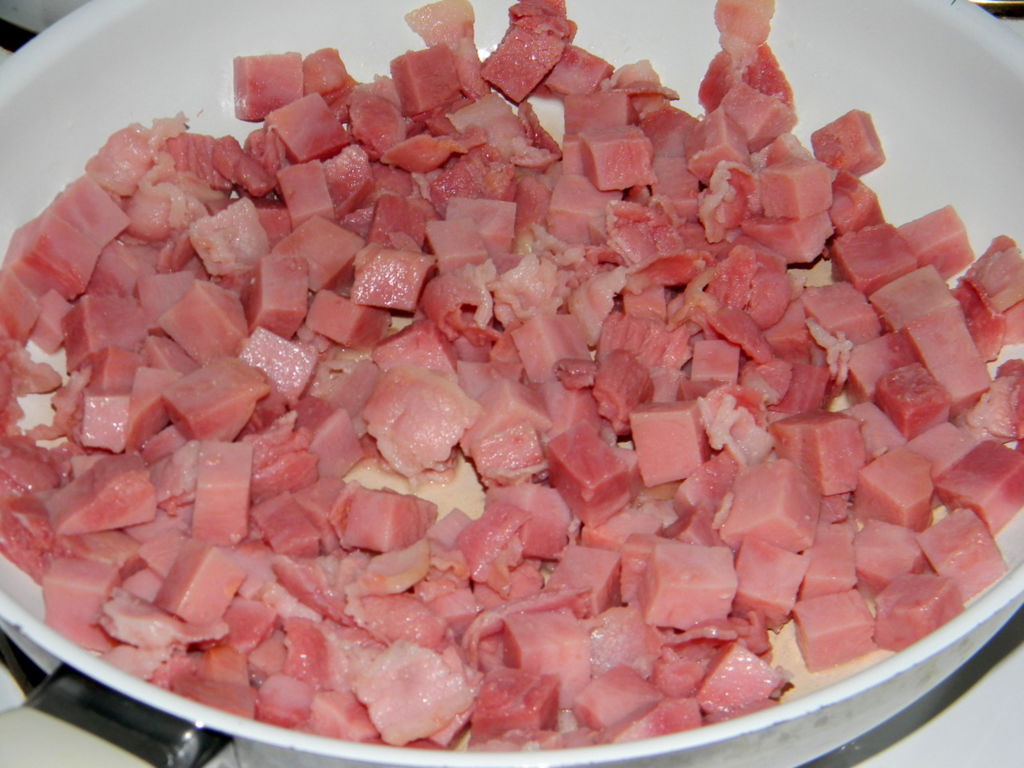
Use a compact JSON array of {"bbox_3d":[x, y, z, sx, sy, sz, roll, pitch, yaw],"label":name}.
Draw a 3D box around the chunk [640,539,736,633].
[{"bbox_3d":[0.036,0.041,0.502,0.016,0.014,0.011,-1,52,-11],"label":"chunk"}]

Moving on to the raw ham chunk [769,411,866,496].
[{"bbox_3d":[0.066,0.015,0.532,0.013,0.015,0.014,7,12,44],"label":"raw ham chunk"}]

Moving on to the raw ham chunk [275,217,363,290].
[{"bbox_3d":[-0.046,-0.030,0.580,0.015,0.008,0.016,27,50,26],"label":"raw ham chunk"}]

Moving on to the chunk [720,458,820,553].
[{"bbox_3d":[0.055,0.027,0.516,0.013,0.014,0.015,-14,45,34],"label":"chunk"}]

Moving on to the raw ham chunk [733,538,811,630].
[{"bbox_3d":[0.053,0.042,0.506,0.012,0.013,0.012,13,65,7],"label":"raw ham chunk"}]

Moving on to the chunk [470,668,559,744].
[{"bbox_3d":[0.000,0.065,0.487,0.014,0.008,0.013,0,22,13],"label":"chunk"}]

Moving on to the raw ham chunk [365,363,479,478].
[{"bbox_3d":[-0.020,0.008,0.542,0.025,0.009,0.024,-3,62,0],"label":"raw ham chunk"}]

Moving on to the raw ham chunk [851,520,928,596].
[{"bbox_3d":[0.078,0.037,0.511,0.013,0.010,0.013,3,28,3],"label":"raw ham chunk"}]

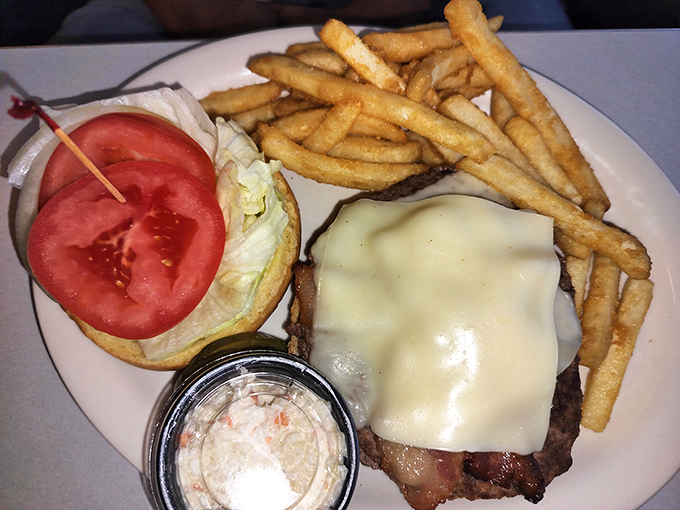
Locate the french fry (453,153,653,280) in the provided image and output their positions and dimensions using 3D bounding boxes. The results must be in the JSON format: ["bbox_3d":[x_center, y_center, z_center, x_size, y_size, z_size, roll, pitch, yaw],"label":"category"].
[{"bbox_3d":[0.098,-0.018,0.218,0.095,0.013,0.013,31,74,4],"label":"french fry"}]

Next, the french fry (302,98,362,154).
[{"bbox_3d":[-0.004,-0.062,0.230,0.031,0.011,0.011,-45,78,8],"label":"french fry"}]

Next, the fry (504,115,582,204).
[{"bbox_3d":[0.103,-0.047,0.236,0.011,0.011,0.049,-36,85,-11],"label":"fry"}]

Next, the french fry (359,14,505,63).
[{"bbox_3d":[0.049,-0.116,0.251,0.074,0.012,0.013,-10,73,-4],"label":"french fry"}]

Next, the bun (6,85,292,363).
[{"bbox_3d":[-0.077,-0.010,0.215,0.115,0.042,0.115,0,73,-1],"label":"bun"}]

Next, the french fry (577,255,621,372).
[{"bbox_3d":[0.123,0.022,0.222,0.012,0.011,0.061,18,74,4],"label":"french fry"}]

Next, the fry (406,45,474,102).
[{"bbox_3d":[0.053,-0.092,0.239,0.040,0.011,0.011,-39,77,-9],"label":"fry"}]

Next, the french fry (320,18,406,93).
[{"bbox_3d":[0.012,-0.097,0.232,0.046,0.011,0.011,40,76,2],"label":"french fry"}]

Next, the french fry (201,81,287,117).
[{"bbox_3d":[-0.052,-0.082,0.245,0.047,0.011,0.011,-13,73,-3],"label":"french fry"}]

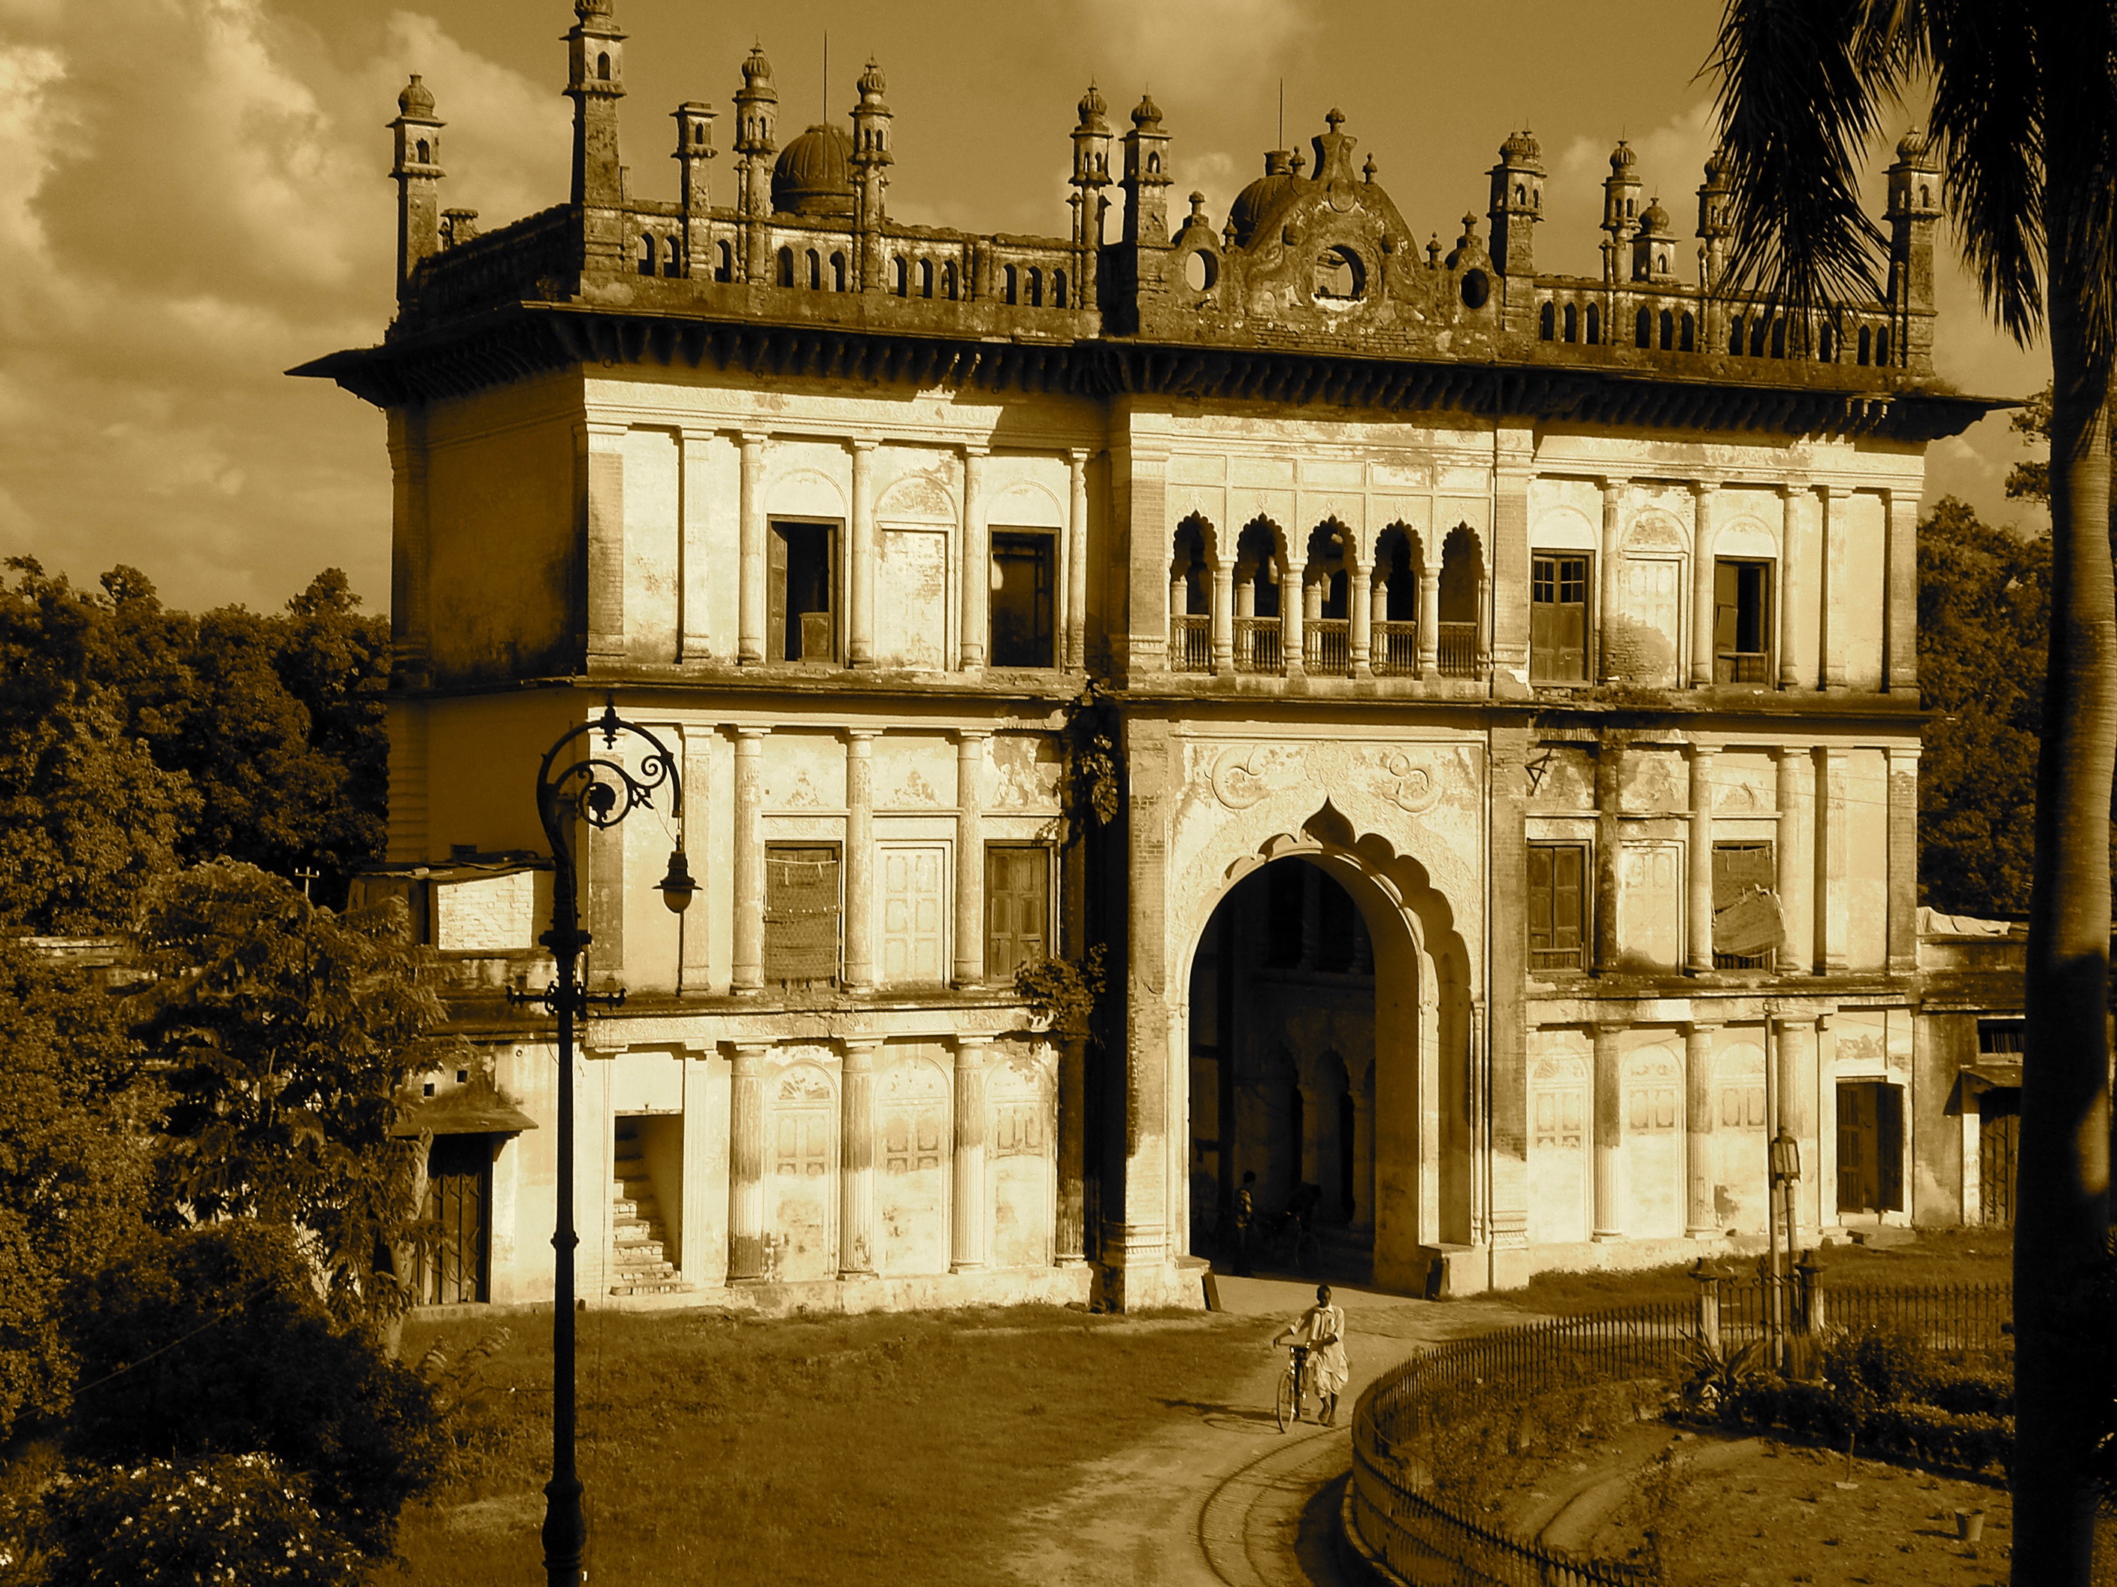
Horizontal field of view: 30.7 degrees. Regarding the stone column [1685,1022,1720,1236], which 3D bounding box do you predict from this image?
[{"bbox_3d":[10.191,5.311,60.951,0.500,3.380,0.500,0,-1,0],"label":"stone column"}]

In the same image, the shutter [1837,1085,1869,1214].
[{"bbox_3d":[13.089,5.829,63.456,0.630,2.150,0.070,0,0,-36],"label":"shutter"}]

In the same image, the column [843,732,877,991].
[{"bbox_3d":[-2.880,0.981,55.903,0.430,3.751,0.380,0,0,-28],"label":"column"}]

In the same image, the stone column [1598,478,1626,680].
[{"bbox_3d":[8.919,-3.447,62.121,0.380,3.279,0.340,0,0,-28],"label":"stone column"}]

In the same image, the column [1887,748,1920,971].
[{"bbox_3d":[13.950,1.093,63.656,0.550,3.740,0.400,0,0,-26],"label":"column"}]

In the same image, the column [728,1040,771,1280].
[{"bbox_3d":[-4.372,5.190,54.463,0.520,3.390,0.520,1,-1,-24],"label":"column"}]

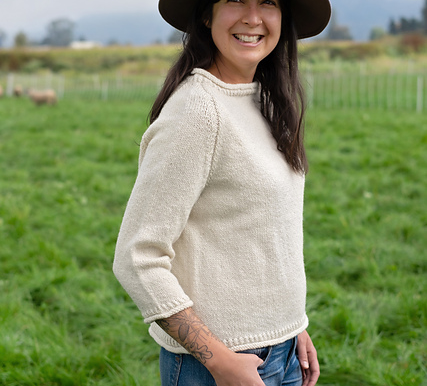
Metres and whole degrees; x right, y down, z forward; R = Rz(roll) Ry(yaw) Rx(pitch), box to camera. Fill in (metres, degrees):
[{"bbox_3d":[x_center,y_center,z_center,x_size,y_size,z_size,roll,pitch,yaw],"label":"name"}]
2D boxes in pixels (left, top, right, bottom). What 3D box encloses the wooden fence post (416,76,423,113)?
[{"bbox_3d":[4.918,-2.328,22.500,0.110,0.950,0.110,0,9,0],"label":"wooden fence post"}]

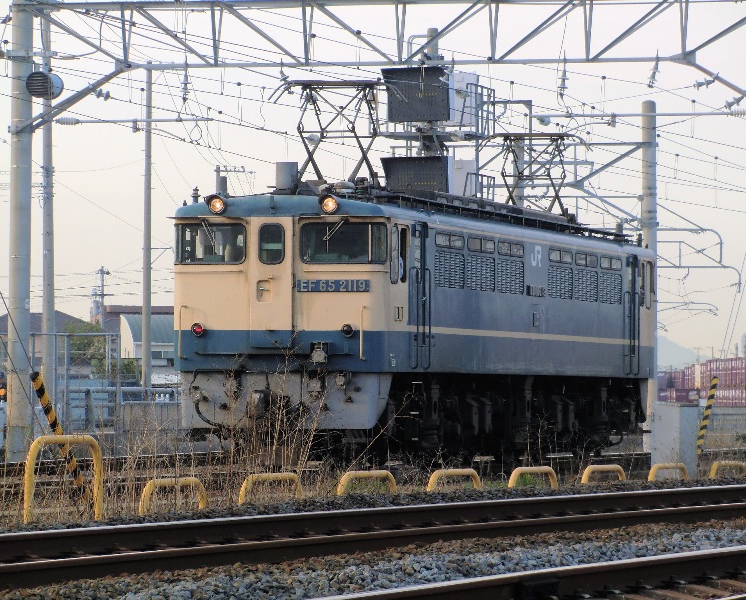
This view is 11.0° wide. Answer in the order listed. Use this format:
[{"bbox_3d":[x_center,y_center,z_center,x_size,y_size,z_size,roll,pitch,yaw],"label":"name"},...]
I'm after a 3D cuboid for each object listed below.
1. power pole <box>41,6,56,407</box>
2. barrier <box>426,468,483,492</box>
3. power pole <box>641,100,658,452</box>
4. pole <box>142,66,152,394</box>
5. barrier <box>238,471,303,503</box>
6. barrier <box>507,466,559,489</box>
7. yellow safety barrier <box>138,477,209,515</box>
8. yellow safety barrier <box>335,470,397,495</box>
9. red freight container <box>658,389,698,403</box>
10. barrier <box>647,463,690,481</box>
[{"bbox_3d":[-7.832,-1.804,94.099,0.290,10.306,0.290,0,-1,-5],"label":"power pole"},{"bbox_3d":[0.801,1.804,37.767,0.070,0.320,1.200,0,-2,26],"label":"barrier"},{"bbox_3d":[5.784,-0.513,81.062,0.310,7.292,0.310,0,-1,4],"label":"power pole"},{"bbox_3d":[-7.074,-1.679,122.113,0.280,11.433,0.280,0,-1,-3],"label":"pole"},{"bbox_3d":[-0.893,1.693,34.306,0.070,0.320,1.200,0,-2,26],"label":"barrier"},{"bbox_3d":[1.632,1.855,39.464,0.070,0.320,1.200,0,-2,26],"label":"barrier"},{"bbox_3d":[-1.673,1.662,32.713,0.070,0.320,1.200,0,-2,26],"label":"yellow safety barrier"},{"bbox_3d":[-0.052,1.749,36.024,0.070,0.320,1.200,0,-2,26],"label":"yellow safety barrier"},{"bbox_3d":[37.095,12.023,469.970,5.200,2.500,2.450,0,-1,5],"label":"red freight container"},{"bbox_3d":[3.262,1.960,42.795,0.070,0.320,1.200,0,-2,26],"label":"barrier"}]

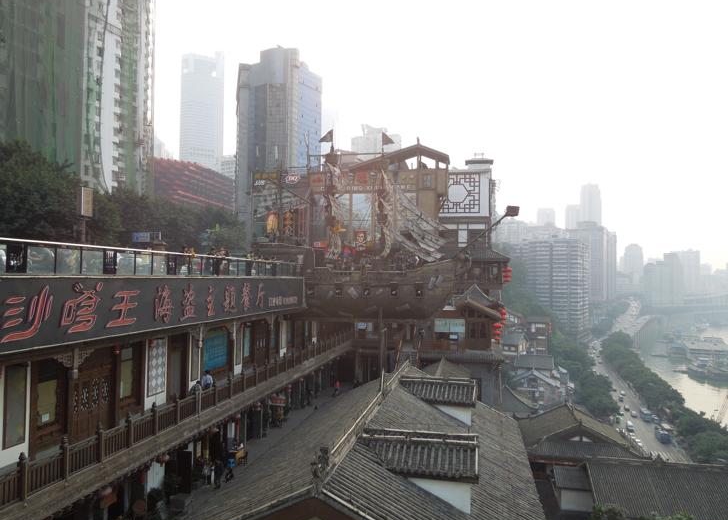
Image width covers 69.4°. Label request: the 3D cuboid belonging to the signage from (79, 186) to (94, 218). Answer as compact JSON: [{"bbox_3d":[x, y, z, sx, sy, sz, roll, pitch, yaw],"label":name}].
[{"bbox_3d":[-12.600,-2.650,24.000,0.200,1.400,0.700,0,-2,11],"label":"signage"}]

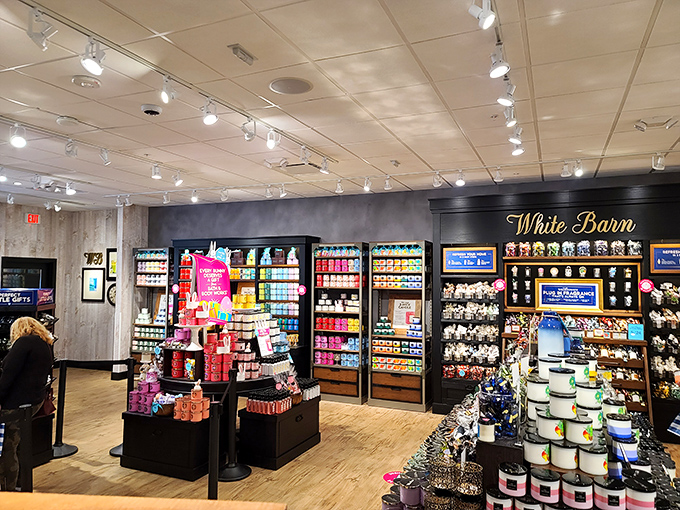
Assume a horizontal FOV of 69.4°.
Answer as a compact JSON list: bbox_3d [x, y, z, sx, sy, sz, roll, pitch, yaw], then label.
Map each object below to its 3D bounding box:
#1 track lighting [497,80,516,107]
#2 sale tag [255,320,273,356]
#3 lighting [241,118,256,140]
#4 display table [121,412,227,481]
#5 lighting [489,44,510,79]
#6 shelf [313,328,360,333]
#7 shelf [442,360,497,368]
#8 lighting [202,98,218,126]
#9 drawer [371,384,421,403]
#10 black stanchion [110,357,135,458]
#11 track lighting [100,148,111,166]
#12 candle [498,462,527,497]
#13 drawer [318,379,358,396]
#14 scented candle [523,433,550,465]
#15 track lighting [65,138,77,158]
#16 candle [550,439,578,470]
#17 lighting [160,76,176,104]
[{"bbox_3d":[1.085,-1.047,3.190,0.120,0.165,0.110,0,-3,7],"label":"track lighting"},{"bbox_3d":[-0.847,0.930,5.458,0.020,0.390,0.220,-16,-9,22],"label":"sale tag"},{"bbox_3d":[-0.743,-1.020,4.008,0.125,0.190,0.145,-1,-3,35],"label":"lighting"},{"bbox_3d":[-1.622,1.786,4.806,0.872,0.533,0.460,-1,-3,24],"label":"display table"},{"bbox_3d":[0.877,-1.069,2.696,0.130,0.172,0.117,-1,-3,30],"label":"lighting"},{"bbox_3d":[0.038,1.161,7.588,0.775,0.033,0.430,-1,-3,24],"label":"shelf"},{"bbox_3d":[1.784,1.450,6.652,0.743,0.045,0.360,-1,-3,24],"label":"shelf"},{"bbox_3d":[-0.930,-1.028,3.535,0.125,0.195,0.115,-2,-3,40],"label":"lighting"},{"bbox_3d":[0.892,1.995,7.192,0.735,0.178,0.420,-1,-3,24],"label":"drawer"},{"bbox_3d":[-2.312,1.642,5.426,0.360,0.990,0.360,-1,-3,24],"label":"black stanchion"},{"bbox_3d":[-2.408,-0.995,5.046,0.135,0.175,0.108,1,-3,-24],"label":"track lighting"},{"bbox_3d":[0.663,0.860,1.880,0.103,0.090,0.103,-1,-3,23],"label":"candle"},{"bbox_3d":[0.025,1.988,7.466,0.727,0.179,0.420,-1,-3,24],"label":"drawer"},{"bbox_3d":[0.808,0.796,2.012,0.102,0.089,0.102,2,-3,-38],"label":"scented candle"},{"bbox_3d":[-2.548,-1.010,4.660,0.125,0.185,0.145,-1,-3,37],"label":"track lighting"},{"bbox_3d":[0.913,0.809,1.996,0.103,0.090,0.103,2,-3,-25],"label":"candle"},{"bbox_3d":[-1.102,-1.058,3.160,0.100,0.185,0.120,-2,-3,44],"label":"lighting"}]

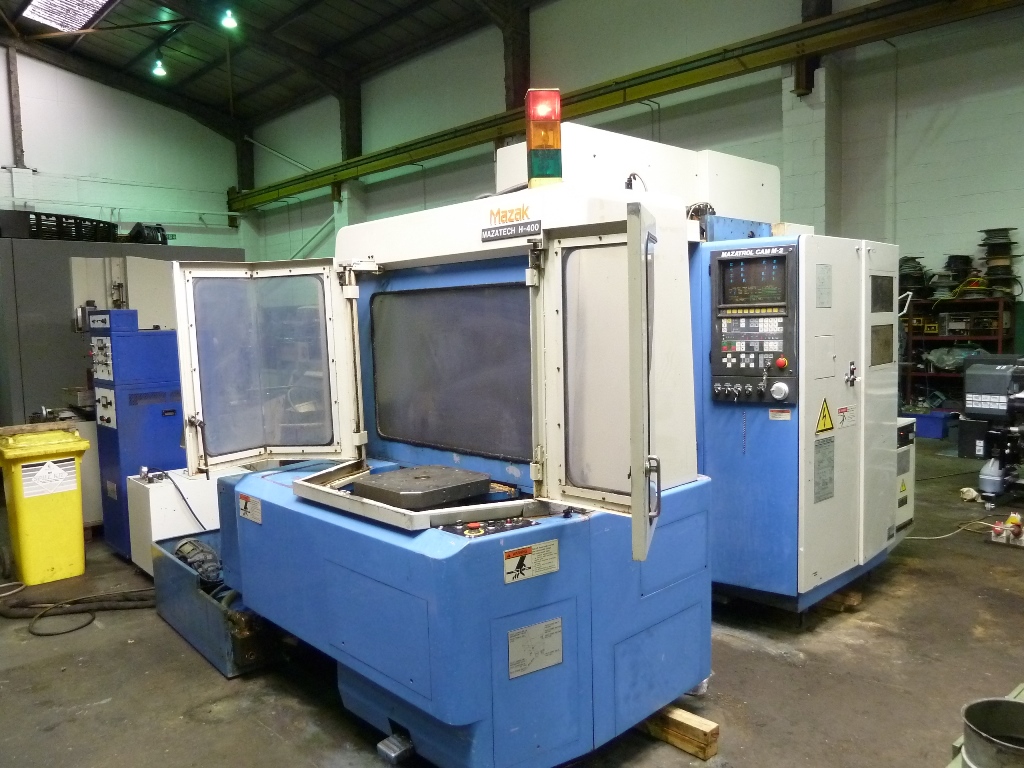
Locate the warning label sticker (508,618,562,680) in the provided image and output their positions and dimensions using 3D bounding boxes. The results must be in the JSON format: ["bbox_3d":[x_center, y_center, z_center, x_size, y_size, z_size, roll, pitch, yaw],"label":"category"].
[{"bbox_3d":[0.076,0.814,2.281,0.199,0.147,0.003,-5,6,-32],"label":"warning label sticker"}]

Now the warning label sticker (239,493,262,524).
[{"bbox_3d":[-1.053,0.504,2.982,0.003,0.100,0.200,-6,7,-43],"label":"warning label sticker"}]

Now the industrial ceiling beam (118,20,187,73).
[{"bbox_3d":[-8.138,-7.681,16.881,4.800,0.200,0.120,3,7,44],"label":"industrial ceiling beam"}]

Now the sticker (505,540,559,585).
[{"bbox_3d":[0.063,0.541,2.255,0.197,0.097,0.003,-5,6,-32],"label":"sticker"}]

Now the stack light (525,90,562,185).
[{"bbox_3d":[0.106,-0.805,2.450,0.102,0.315,0.102,-2,5,-5],"label":"stack light"}]

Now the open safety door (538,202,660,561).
[{"bbox_3d":[0.260,-0.030,2.059,0.241,0.845,0.678,-3,5,-19],"label":"open safety door"}]

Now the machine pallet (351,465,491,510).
[{"bbox_3d":[-0.327,0.373,2.712,0.400,0.055,0.400,-6,7,-43],"label":"machine pallet"}]

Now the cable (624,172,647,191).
[{"bbox_3d":[0.418,-0.681,2.500,0.075,0.065,0.030,-2,5,-6],"label":"cable"}]

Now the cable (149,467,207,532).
[{"bbox_3d":[-2.088,0.726,4.622,0.260,0.340,0.160,-6,7,-43],"label":"cable"}]

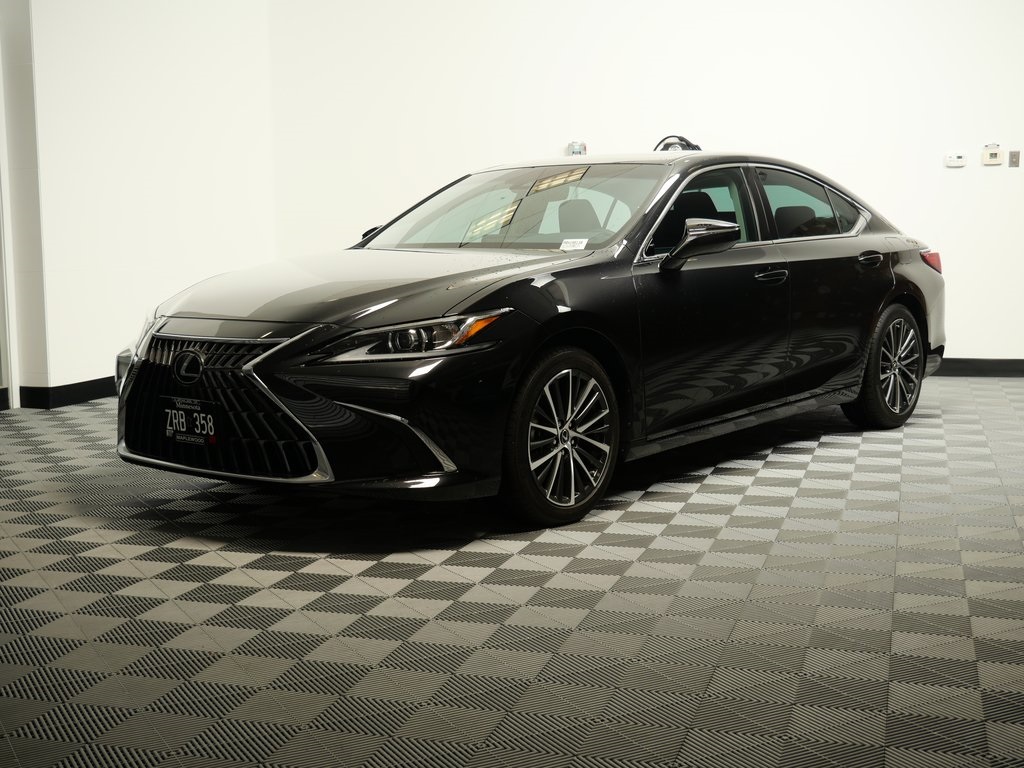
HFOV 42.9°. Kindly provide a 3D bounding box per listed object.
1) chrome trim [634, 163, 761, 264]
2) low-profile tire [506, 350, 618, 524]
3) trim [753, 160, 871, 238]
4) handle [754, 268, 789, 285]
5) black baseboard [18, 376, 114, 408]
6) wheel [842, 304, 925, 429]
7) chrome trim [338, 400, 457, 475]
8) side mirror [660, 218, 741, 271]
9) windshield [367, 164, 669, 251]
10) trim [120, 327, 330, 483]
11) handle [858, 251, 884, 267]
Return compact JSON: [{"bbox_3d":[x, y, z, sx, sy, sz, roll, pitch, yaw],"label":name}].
[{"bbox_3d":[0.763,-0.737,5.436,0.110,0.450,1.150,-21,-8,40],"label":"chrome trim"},{"bbox_3d":[0.139,0.184,4.742,0.230,0.662,0.665,5,9,39],"label":"low-profile tire"},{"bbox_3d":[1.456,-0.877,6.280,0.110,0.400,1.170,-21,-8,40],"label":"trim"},{"bbox_3d":[1.131,-0.471,5.674,0.060,0.058,0.250,5,9,39],"label":"handle"},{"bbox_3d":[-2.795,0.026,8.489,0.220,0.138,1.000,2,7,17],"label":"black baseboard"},{"bbox_3d":[1.974,-0.101,6.930,0.230,0.662,0.665,5,9,39],"label":"wheel"},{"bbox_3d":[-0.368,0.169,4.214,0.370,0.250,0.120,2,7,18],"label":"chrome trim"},{"bbox_3d":[0.731,-0.543,5.088,0.220,0.185,0.250,5,9,39],"label":"side mirror"},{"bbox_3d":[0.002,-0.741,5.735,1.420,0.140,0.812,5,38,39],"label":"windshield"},{"bbox_3d":[-1.031,0.032,4.569,1.180,0.530,0.240,5,9,39],"label":"trim"},{"bbox_3d":[1.776,-0.619,6.439,0.060,0.058,0.250,5,9,39],"label":"handle"}]

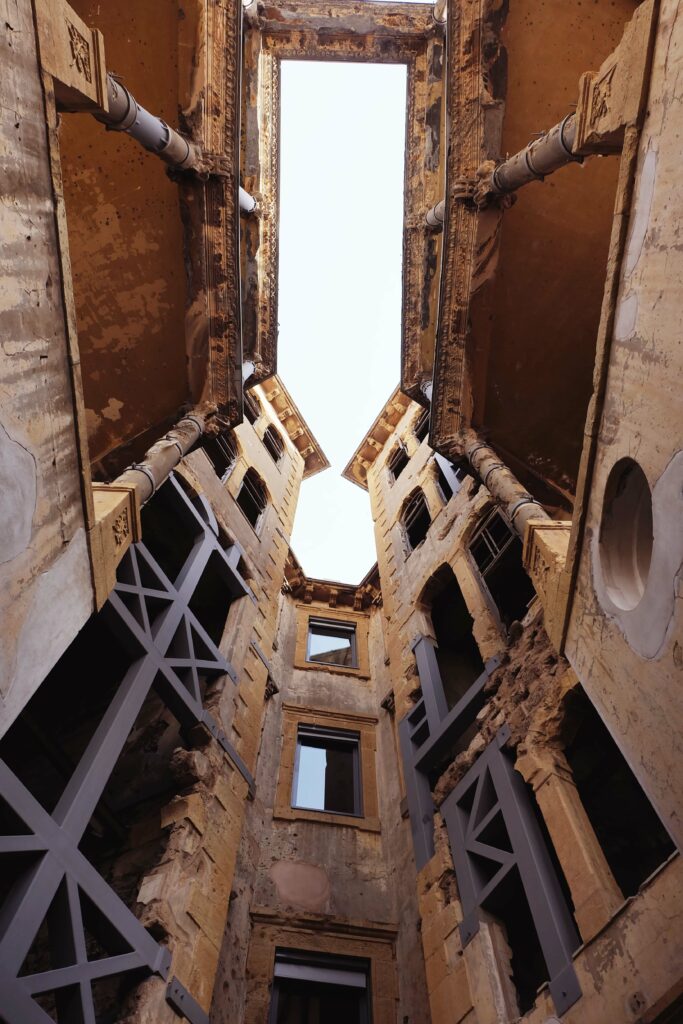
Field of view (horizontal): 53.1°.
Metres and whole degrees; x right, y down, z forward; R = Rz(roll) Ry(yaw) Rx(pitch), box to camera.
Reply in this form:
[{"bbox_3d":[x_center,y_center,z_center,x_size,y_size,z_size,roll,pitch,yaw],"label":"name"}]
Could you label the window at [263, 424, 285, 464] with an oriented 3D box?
[{"bbox_3d":[-1.964,-1.906,19.305,0.250,2.490,0.849,-27,-73,9],"label":"window"}]

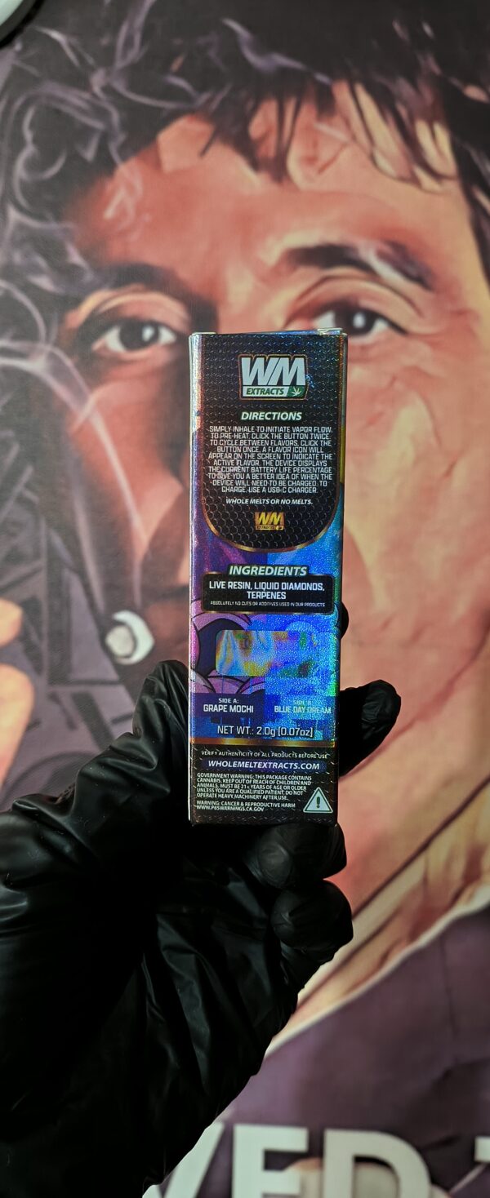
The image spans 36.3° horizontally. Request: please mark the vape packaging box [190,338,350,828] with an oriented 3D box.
[{"bbox_3d":[0.006,-0.004,0.190,0.036,0.117,0.022,1,5,3],"label":"vape packaging box"}]

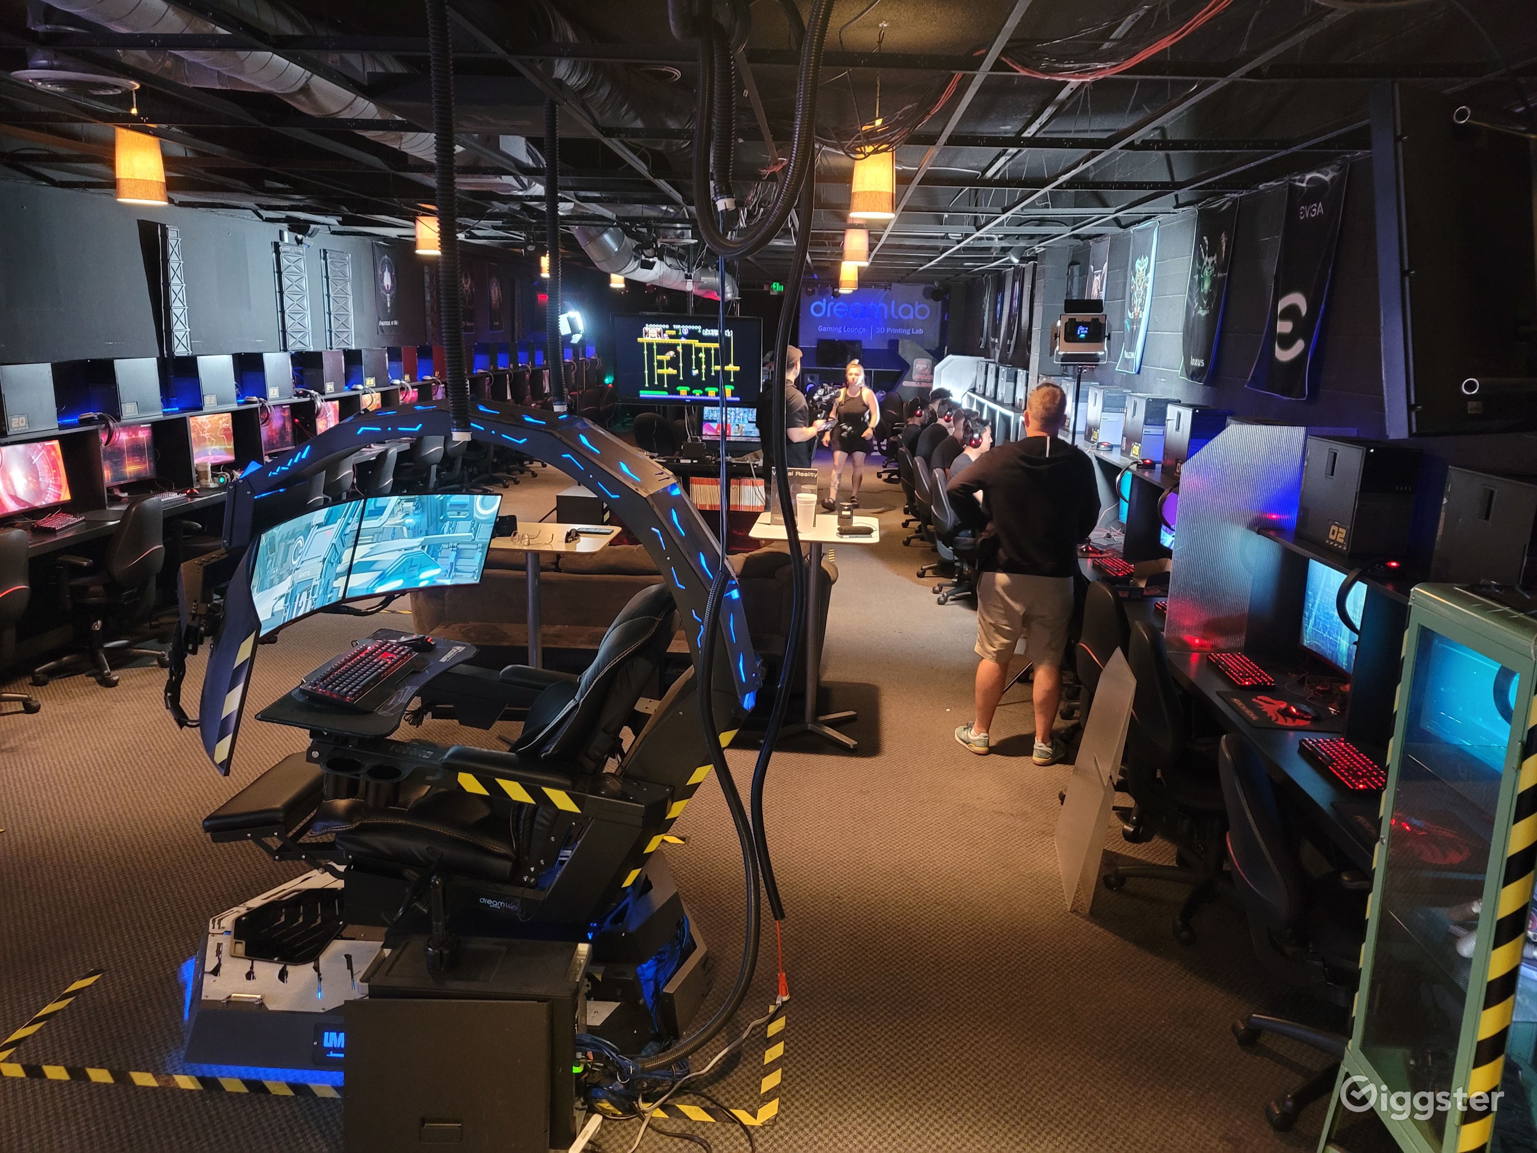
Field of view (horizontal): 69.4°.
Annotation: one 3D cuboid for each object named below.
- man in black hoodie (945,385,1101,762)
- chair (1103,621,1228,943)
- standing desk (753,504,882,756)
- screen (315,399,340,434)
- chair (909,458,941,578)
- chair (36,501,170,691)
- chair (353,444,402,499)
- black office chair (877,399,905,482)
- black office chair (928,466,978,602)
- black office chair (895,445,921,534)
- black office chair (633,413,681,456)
[{"bbox_3d":[1.143,-0.014,5.069,0.670,1.740,0.400,3,13,5],"label":"man in black hoodie"},{"bbox_3d":[1.532,0.659,3.762,0.680,1.020,0.630,2,13,0],"label":"chair"},{"bbox_3d":[0.228,0.273,5.608,0.630,1.050,0.630,0,13,-3],"label":"standing desk"},{"bbox_3d":[-3.892,-1.385,9.738,0.050,0.345,0.550,2,13,3],"label":"screen"},{"bbox_3d":[1.527,-0.488,9.197,0.680,1.020,0.640,0,13,-7],"label":"chair"},{"bbox_3d":[-3.799,0.050,6.303,0.660,1.030,0.640,3,13,7],"label":"chair"},{"bbox_3d":[-3.416,-0.547,9.033,0.680,1.020,0.640,3,13,8],"label":"chair"},{"bbox_3d":[1.866,-1.915,15.478,0.680,1.080,0.650,-8,16,-36],"label":"black office chair"},{"bbox_3d":[1.568,-0.323,8.463,0.680,1.020,0.650,0,13,-3],"label":"black office chair"},{"bbox_3d":[1.538,-0.706,10.174,0.680,1.020,0.640,0,13,-4],"label":"black office chair"},{"bbox_3d":[-1.183,-1.221,11.701,0.600,1.000,0.620,-2,13,-14],"label":"black office chair"}]

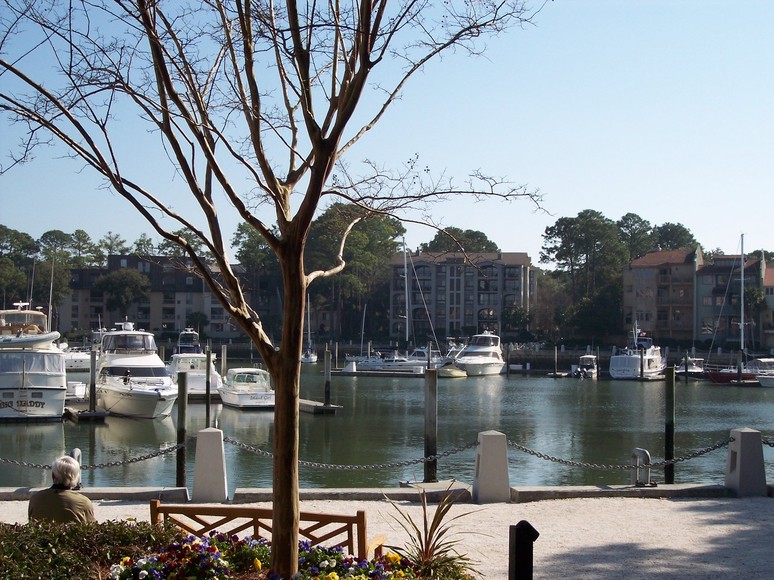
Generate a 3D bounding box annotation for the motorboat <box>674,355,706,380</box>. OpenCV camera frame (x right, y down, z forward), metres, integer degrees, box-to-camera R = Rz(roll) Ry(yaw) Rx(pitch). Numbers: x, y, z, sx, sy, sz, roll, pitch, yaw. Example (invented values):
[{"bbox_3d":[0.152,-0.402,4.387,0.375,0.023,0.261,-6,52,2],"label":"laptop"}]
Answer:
[{"bbox_3d":[34.977,8.824,130.366,2.600,2.900,7.300,-1,-3,27],"label":"motorboat"}]

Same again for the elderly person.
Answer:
[{"bbox_3d":[-2.118,1.708,7.556,0.470,1.240,0.700,1,-2,-4],"label":"elderly person"}]

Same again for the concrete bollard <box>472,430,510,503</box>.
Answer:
[{"bbox_3d":[1.297,2.199,14.145,0.400,0.890,0.400,1,-2,-8],"label":"concrete bollard"}]

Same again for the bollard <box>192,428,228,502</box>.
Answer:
[{"bbox_3d":[-2.146,2.128,13.861,0.400,0.890,0.400,1,-2,-4],"label":"bollard"}]

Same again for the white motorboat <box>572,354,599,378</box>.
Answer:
[{"bbox_3d":[23.112,8.802,131.702,2.400,2.750,7.000,0,-2,20],"label":"white motorboat"}]

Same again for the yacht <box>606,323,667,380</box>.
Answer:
[{"bbox_3d":[30.299,7.084,135.706,4.000,6.700,12.800,-1,-3,29],"label":"yacht"}]

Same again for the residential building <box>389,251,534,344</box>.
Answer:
[{"bbox_3d":[15.216,1.891,230.819,26.500,18.400,16.000,0,-2,12],"label":"residential building"}]

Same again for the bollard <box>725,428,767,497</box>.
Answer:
[{"bbox_3d":[4.678,2.248,14.854,0.400,0.890,0.400,1,-2,-12],"label":"bollard"}]

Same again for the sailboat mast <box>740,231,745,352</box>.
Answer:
[{"bbox_3d":[39.058,0.879,125.213,0.200,13.950,0.220,-1,-3,28],"label":"sailboat mast"}]

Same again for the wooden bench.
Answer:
[{"bbox_3d":[-0.810,1.904,7.865,1.520,0.900,0.620,0,-2,14],"label":"wooden bench"}]

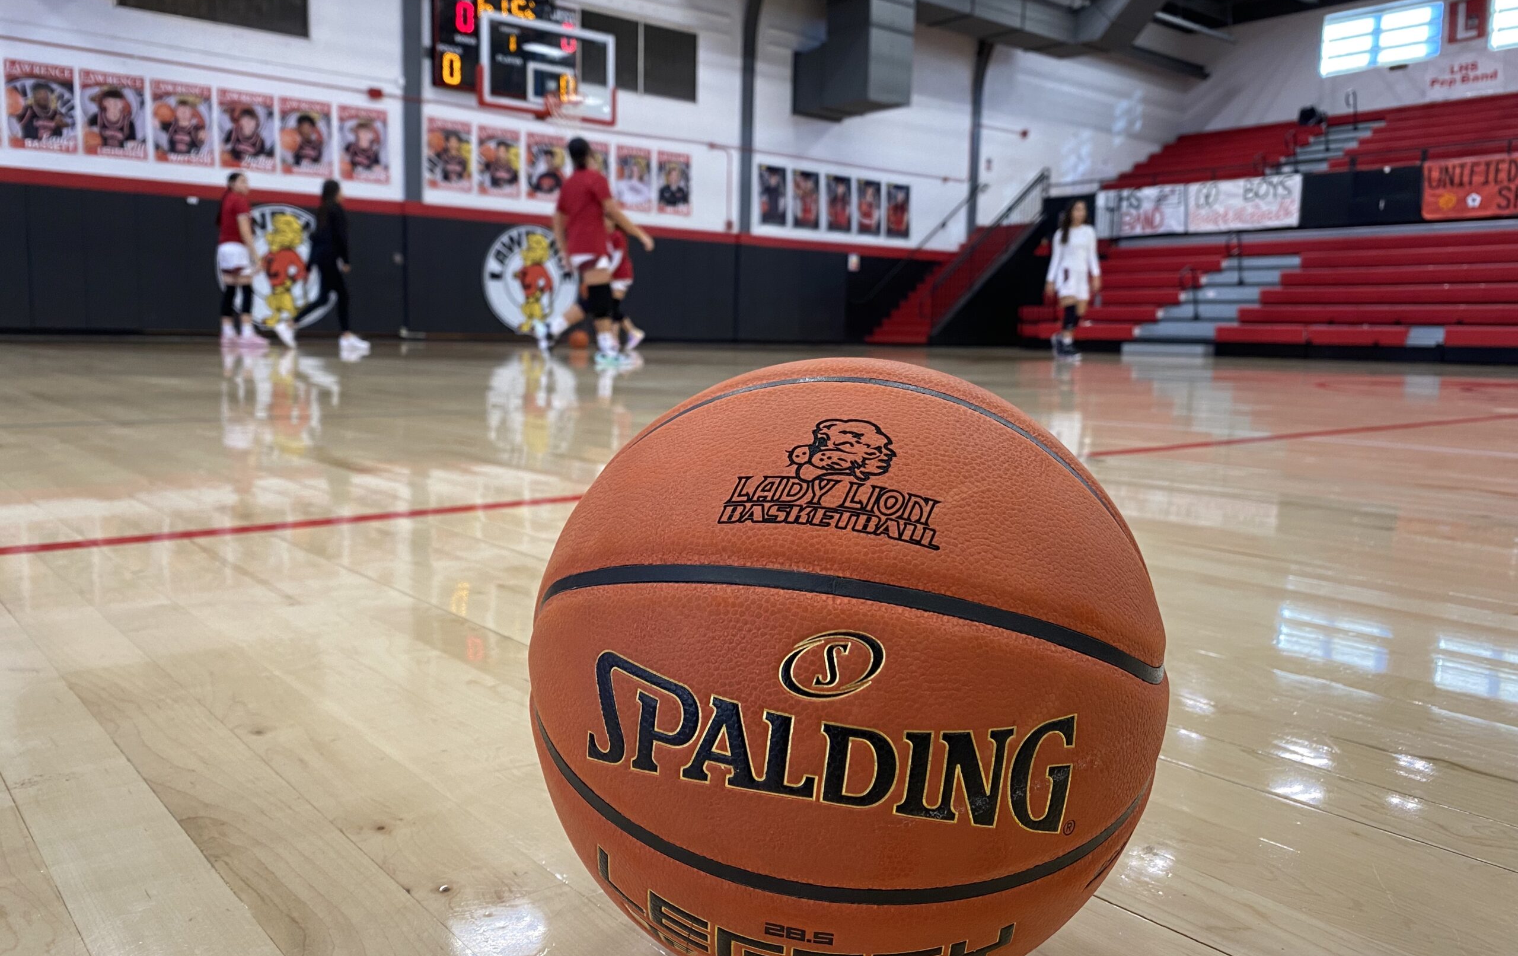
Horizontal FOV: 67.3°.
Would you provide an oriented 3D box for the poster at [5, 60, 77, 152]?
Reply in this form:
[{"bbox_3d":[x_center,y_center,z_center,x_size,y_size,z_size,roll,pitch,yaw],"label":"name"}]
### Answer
[{"bbox_3d":[-9.275,-4.790,14.748,0.754,1.089,0.025,-5,9,-39],"label":"poster"}]

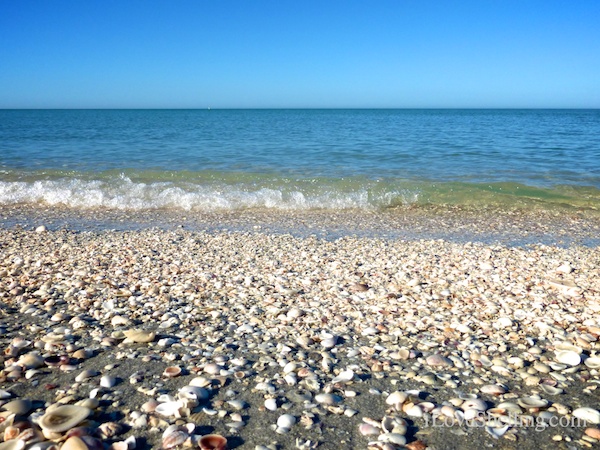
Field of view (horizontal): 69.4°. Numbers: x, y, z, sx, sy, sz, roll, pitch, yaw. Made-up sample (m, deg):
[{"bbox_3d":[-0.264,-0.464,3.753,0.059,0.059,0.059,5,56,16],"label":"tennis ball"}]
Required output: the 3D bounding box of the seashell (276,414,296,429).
[{"bbox_3d":[-0.020,0.300,0.659,0.030,0.013,0.027,0,15,0],"label":"seashell"}]

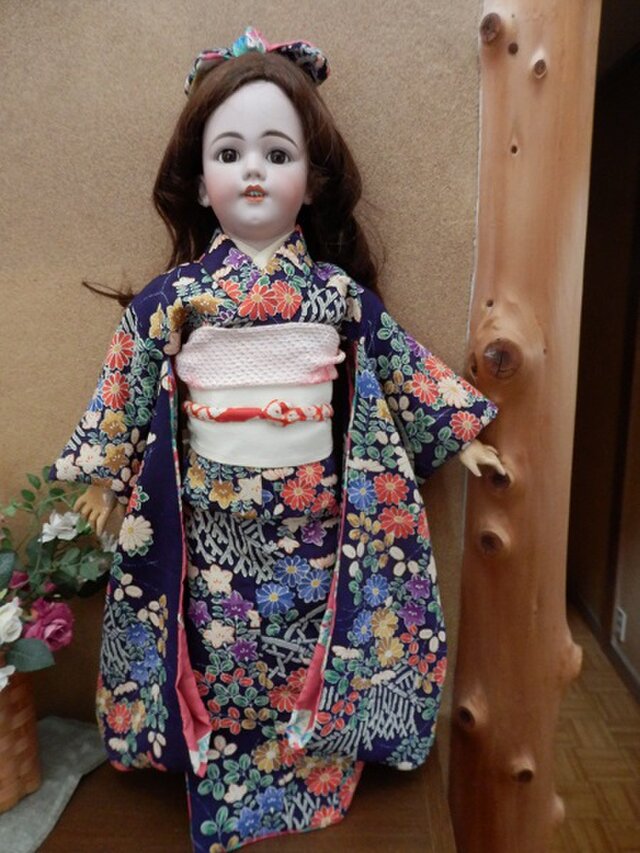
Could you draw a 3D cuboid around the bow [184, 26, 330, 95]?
[{"bbox_3d":[-0.059,-0.343,0.578,0.137,0.062,0.055,0,7,-3],"label":"bow"}]

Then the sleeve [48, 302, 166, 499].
[{"bbox_3d":[-0.202,-0.027,0.586,0.105,0.185,0.090,0,7,-3],"label":"sleeve"}]

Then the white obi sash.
[{"bbox_3d":[-0.059,-0.029,0.596,0.160,0.130,0.145,0,7,-3],"label":"white obi sash"}]

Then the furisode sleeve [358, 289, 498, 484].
[{"bbox_3d":[0.103,-0.043,0.584,0.130,0.185,0.090,0,7,-3],"label":"furisode sleeve"}]

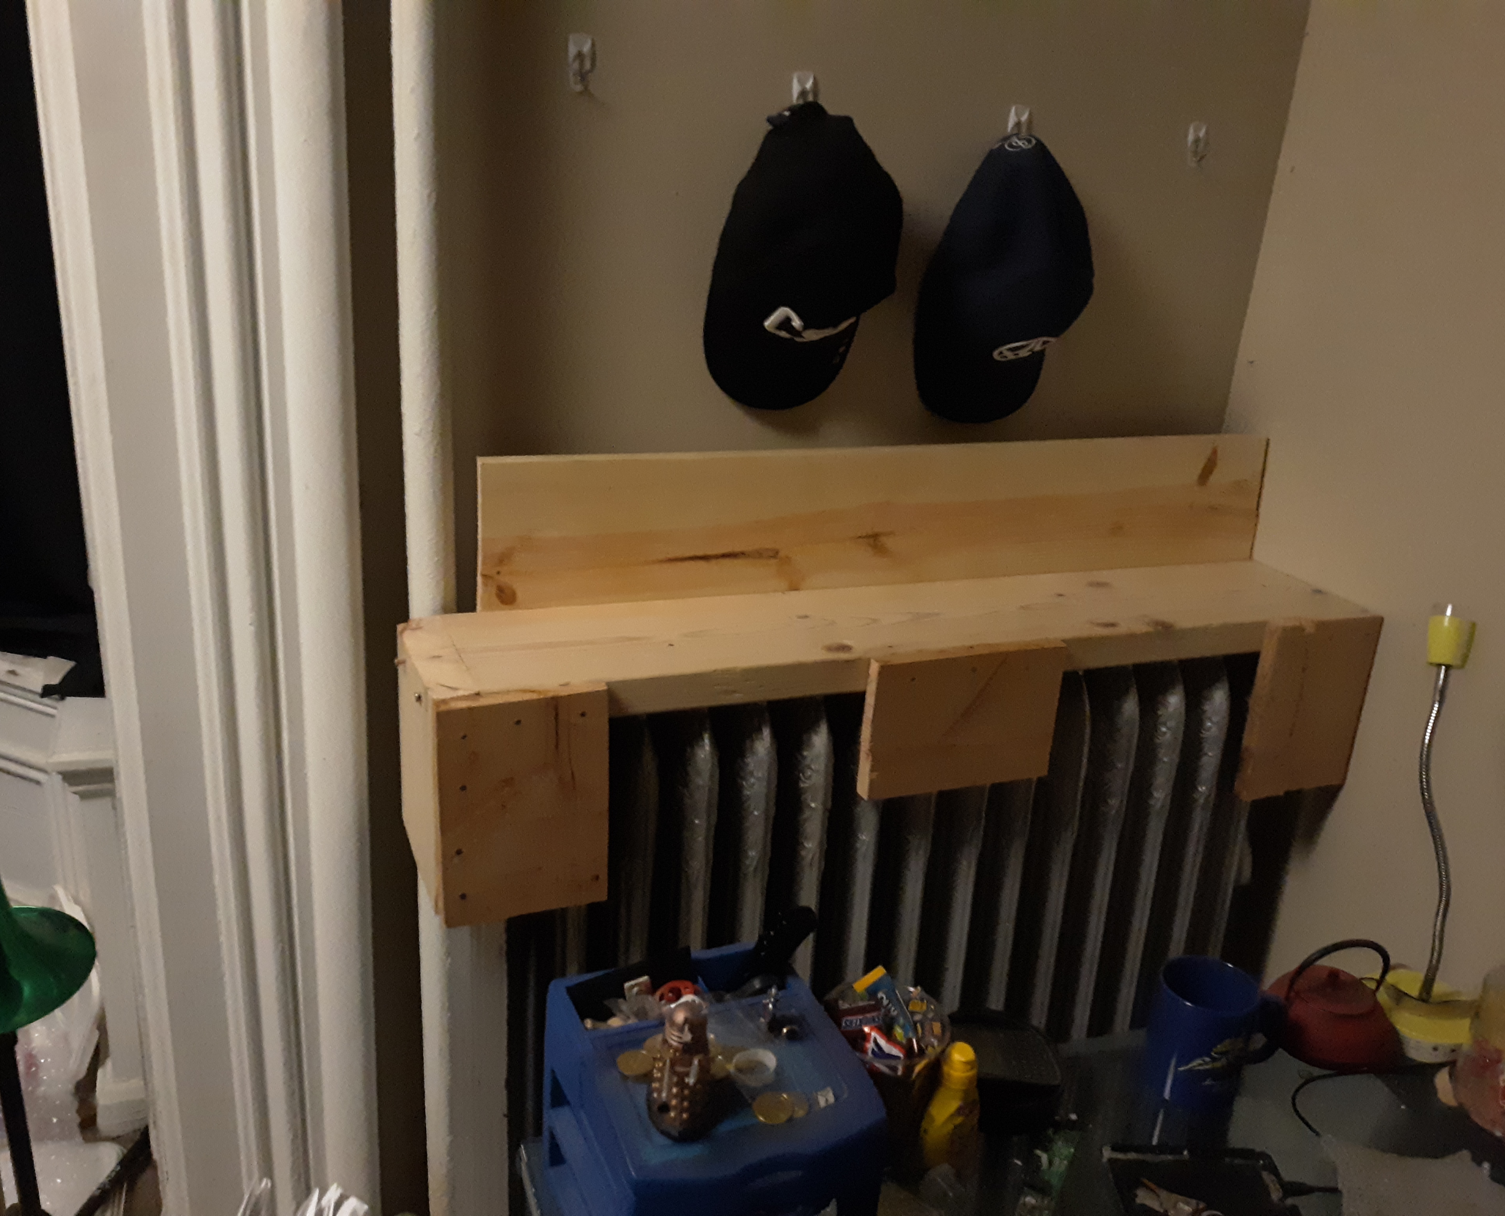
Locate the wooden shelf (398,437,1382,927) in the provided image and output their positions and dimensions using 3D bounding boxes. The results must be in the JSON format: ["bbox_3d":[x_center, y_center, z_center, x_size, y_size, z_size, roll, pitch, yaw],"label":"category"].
[{"bbox_3d":[0.173,0.034,1.365,1.029,0.362,0.227,-4,21,-21],"label":"wooden shelf"}]

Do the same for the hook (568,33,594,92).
[{"bbox_3d":[-0.159,-0.503,1.211,0.022,0.050,0.018,-4,21,-21],"label":"hook"}]

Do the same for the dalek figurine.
[{"bbox_3d":[-0.042,0.292,0.860,0.049,0.091,0.060,4,20,2],"label":"dalek figurine"}]

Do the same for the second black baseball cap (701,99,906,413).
[{"bbox_3d":[0.055,-0.342,1.300,0.172,0.287,0.120,-1,20,-22],"label":"second black baseball cap"}]

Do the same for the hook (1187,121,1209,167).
[{"bbox_3d":[0.501,-0.523,1.479,0.022,0.049,0.018,-4,21,-21],"label":"hook"}]

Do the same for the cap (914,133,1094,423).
[{"bbox_3d":[0.272,-0.342,1.391,0.170,0.288,0.120,-1,20,-22],"label":"cap"}]

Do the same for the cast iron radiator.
[{"bbox_3d":[0.131,0.472,1.522,0.890,0.890,0.180,-4,21,-21],"label":"cast iron radiator"}]

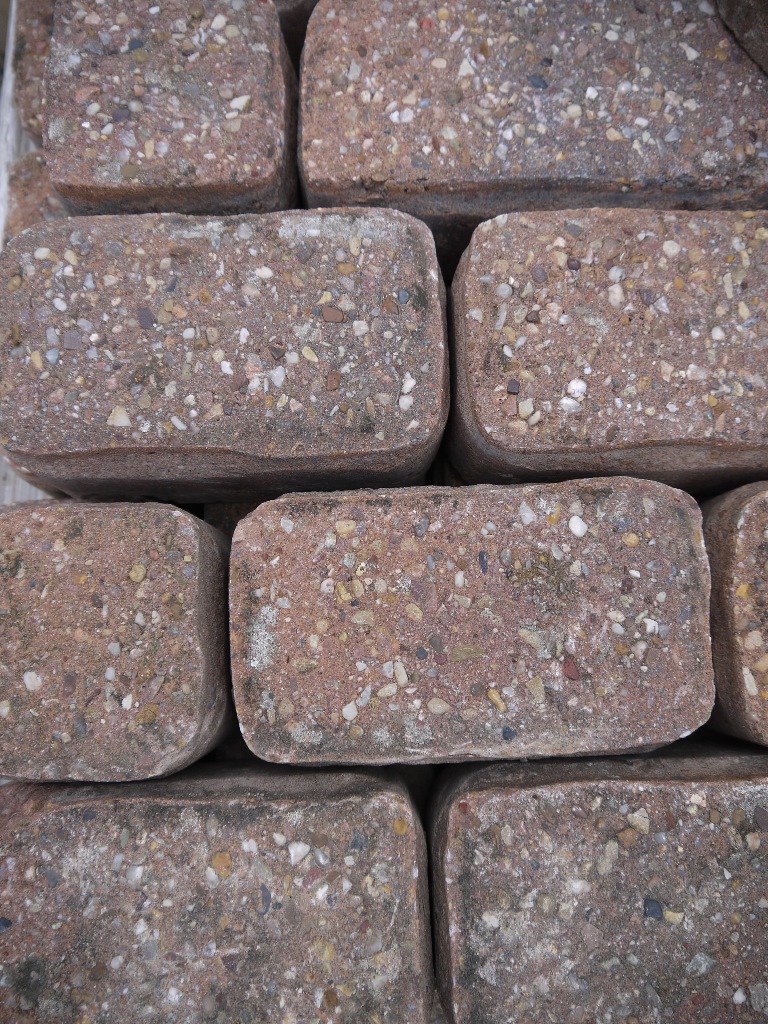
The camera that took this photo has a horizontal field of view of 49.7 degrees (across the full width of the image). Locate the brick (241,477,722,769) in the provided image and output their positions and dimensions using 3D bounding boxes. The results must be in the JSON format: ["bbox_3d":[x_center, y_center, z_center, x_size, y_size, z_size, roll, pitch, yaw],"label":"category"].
[{"bbox_3d":[0.037,0.051,0.386,0.205,0.070,0.116,-3,80,1],"label":"brick"}]

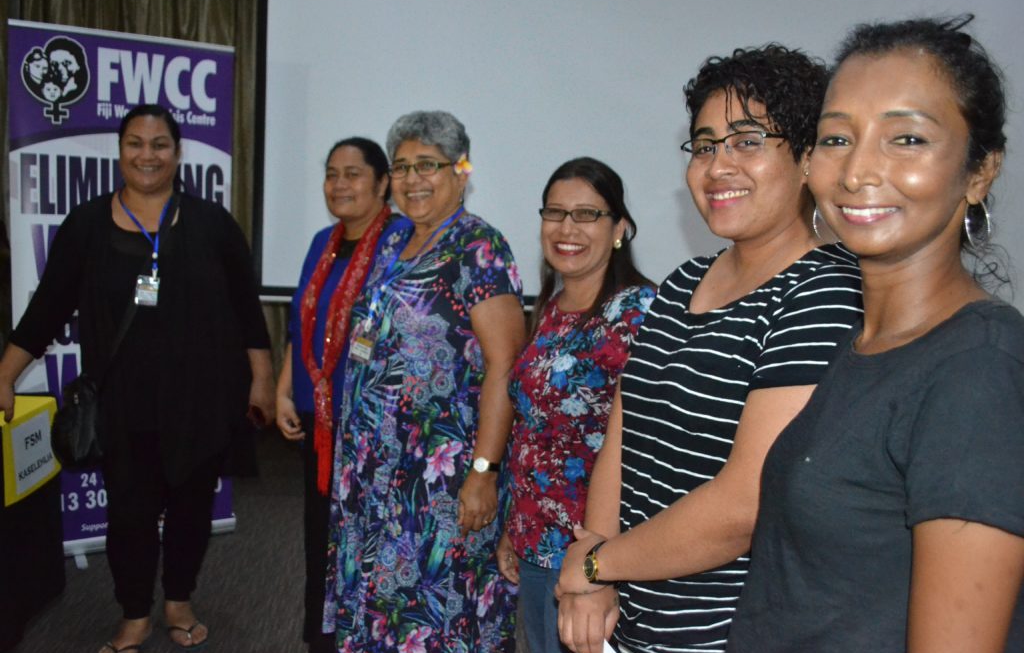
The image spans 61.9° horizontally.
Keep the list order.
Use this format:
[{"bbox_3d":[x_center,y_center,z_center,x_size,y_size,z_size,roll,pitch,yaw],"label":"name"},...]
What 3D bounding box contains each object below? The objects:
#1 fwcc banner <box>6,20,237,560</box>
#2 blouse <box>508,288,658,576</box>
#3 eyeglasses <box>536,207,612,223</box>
[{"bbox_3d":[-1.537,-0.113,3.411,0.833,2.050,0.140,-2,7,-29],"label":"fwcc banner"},{"bbox_3d":[0.147,0.193,1.730,0.400,0.550,0.260,8,9,43],"label":"blouse"},{"bbox_3d":[0.142,-0.214,1.732,0.137,0.042,0.140,5,7,25],"label":"eyeglasses"}]

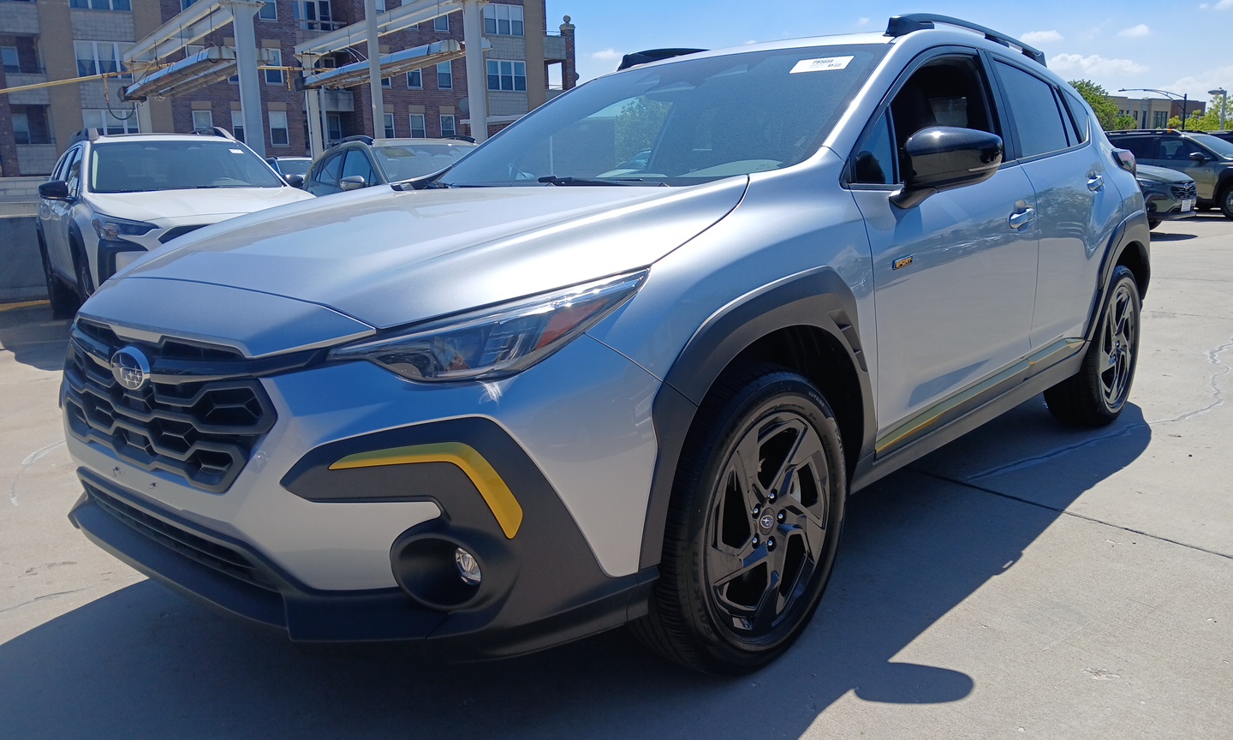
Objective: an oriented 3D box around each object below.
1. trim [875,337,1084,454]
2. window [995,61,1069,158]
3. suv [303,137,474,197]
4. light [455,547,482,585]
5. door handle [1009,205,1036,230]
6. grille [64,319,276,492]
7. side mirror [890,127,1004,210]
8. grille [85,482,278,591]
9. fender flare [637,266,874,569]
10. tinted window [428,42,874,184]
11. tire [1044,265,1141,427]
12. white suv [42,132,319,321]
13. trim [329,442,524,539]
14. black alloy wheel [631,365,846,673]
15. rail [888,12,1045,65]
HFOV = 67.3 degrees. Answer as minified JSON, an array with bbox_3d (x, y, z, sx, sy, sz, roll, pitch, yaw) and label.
[{"bbox_3d":[1.234,0.029,2.984,0.035,0.065,1.730,8,16,42],"label":"trim"},{"bbox_3d":[1.493,-0.923,3.306,0.040,0.349,0.600,-18,-3,43],"label":"window"},{"bbox_3d":[-1.947,-1.585,9.454,1.810,1.600,4.480,-9,13,-33],"label":"suv"},{"bbox_3d":[-0.262,0.356,1.667,0.080,0.080,0.050,6,14,36],"label":"light"},{"bbox_3d":[1.277,-0.481,2.913,0.050,0.050,0.195,8,21,41],"label":"door handle"},{"bbox_3d":[-0.930,0.054,1.881,1.030,0.320,0.150,8,15,42],"label":"grille"},{"bbox_3d":[0.819,-0.506,2.315,0.220,0.200,0.215,8,14,41],"label":"side mirror"},{"bbox_3d":[-0.910,0.307,1.879,0.890,0.085,0.075,8,14,41],"label":"grille"},{"bbox_3d":[0.306,0.058,1.984,0.130,0.510,0.930,8,15,42],"label":"fender flare"},{"bbox_3d":[0.145,-0.794,2.946,1.420,0.110,0.910,8,44,42],"label":"tinted window"},{"bbox_3d":[2.076,-0.123,4.021,0.235,0.700,0.700,8,15,42],"label":"tire"},{"bbox_3d":[-3.995,-1.292,8.303,1.880,1.680,4.870,-9,13,-35],"label":"white suv"},{"bbox_3d":[-0.310,0.190,1.486,0.325,0.172,0.085,-1,11,5],"label":"trim"},{"bbox_3d":[0.278,0.316,2.097,0.235,0.700,0.700,7,14,40],"label":"black alloy wheel"},{"bbox_3d":[1.314,-1.197,3.364,0.055,0.105,1.470,8,15,42],"label":"rail"}]

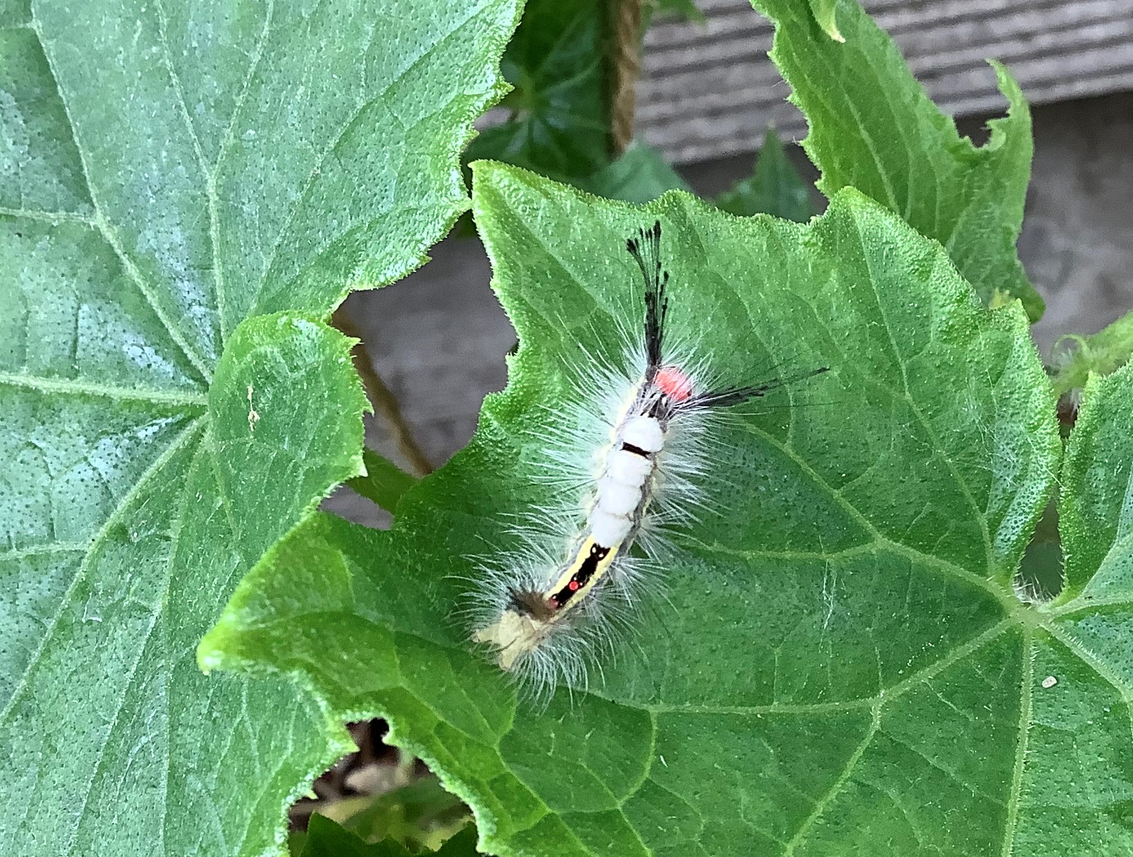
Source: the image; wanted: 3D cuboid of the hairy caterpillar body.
[{"bbox_3d":[0.006,0.004,0.101,0.025,0.014,0.047,29,81,6],"label":"hairy caterpillar body"}]

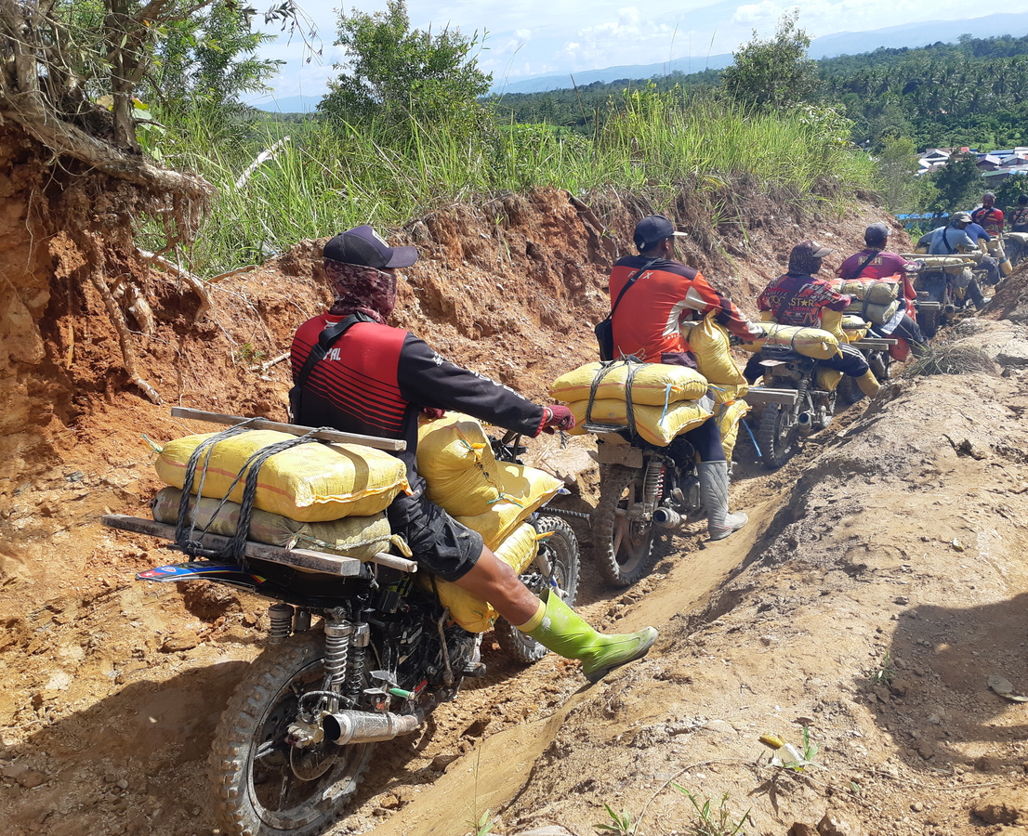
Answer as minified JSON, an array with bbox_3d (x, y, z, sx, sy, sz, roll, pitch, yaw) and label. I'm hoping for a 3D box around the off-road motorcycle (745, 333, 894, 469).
[{"bbox_3d":[2.351,-0.247,6.701,0.750,1.080,1.920,12,18,33],"label":"off-road motorcycle"}]

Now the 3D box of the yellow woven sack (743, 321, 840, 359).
[{"bbox_3d":[2.004,-0.560,6.050,0.700,0.200,0.340,11,24,31],"label":"yellow woven sack"}]

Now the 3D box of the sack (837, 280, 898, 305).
[{"bbox_3d":[3.234,-1.158,7.700,0.640,0.180,0.360,10,23,28],"label":"sack"}]

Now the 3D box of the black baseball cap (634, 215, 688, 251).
[{"bbox_3d":[0.746,-0.945,4.270,0.270,0.150,0.180,-12,23,-26],"label":"black baseball cap"}]

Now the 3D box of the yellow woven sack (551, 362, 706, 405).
[{"bbox_3d":[0.562,-0.171,4.100,0.700,0.170,0.380,8,22,23],"label":"yellow woven sack"}]

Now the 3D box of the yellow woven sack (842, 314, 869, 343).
[{"bbox_3d":[2.803,-0.744,6.950,0.480,0.240,0.380,12,24,33],"label":"yellow woven sack"}]

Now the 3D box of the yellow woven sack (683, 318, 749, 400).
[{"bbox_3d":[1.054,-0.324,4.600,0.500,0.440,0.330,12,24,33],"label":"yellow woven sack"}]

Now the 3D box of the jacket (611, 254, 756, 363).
[{"bbox_3d":[0.846,-0.557,4.420,0.600,0.560,0.550,13,25,34],"label":"jacket"}]

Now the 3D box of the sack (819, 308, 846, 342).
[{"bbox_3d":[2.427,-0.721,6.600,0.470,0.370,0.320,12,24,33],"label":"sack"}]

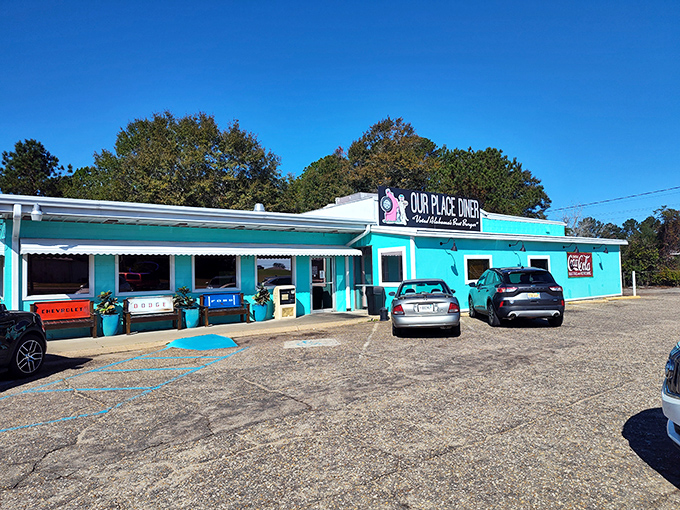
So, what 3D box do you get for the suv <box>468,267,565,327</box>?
[{"bbox_3d":[5.130,1.165,13.580,1.930,1.670,4.580,-1,-3,6],"label":"suv"}]

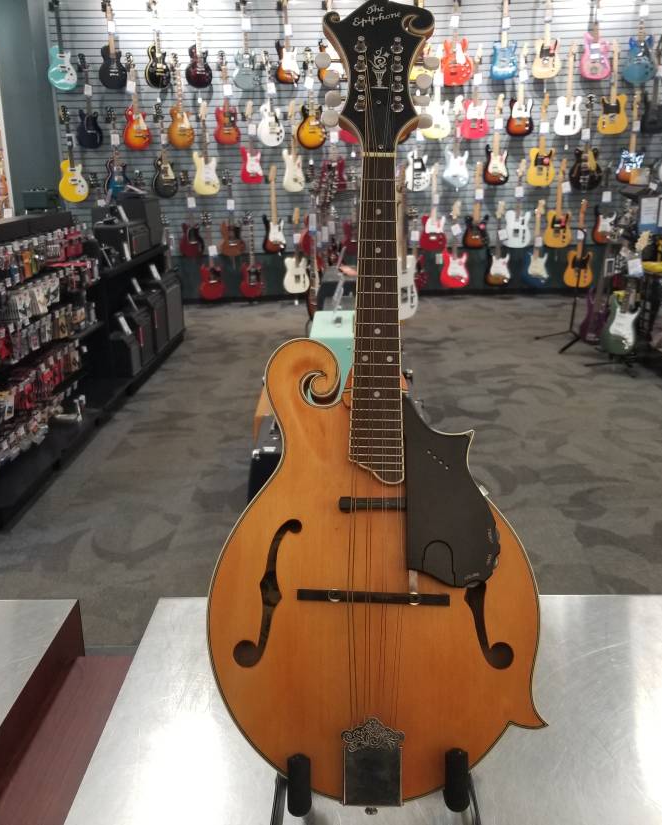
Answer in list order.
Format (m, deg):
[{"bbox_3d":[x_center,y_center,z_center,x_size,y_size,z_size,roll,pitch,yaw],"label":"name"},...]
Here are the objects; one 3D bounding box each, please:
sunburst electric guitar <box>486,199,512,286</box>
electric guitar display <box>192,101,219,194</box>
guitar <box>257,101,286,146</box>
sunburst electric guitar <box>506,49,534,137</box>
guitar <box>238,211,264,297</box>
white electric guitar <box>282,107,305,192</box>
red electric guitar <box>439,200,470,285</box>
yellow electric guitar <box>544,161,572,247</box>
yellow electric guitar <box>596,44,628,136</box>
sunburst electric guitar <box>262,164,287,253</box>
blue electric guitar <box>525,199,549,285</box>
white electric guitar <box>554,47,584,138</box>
[{"bbox_3d":[1.975,-1.960,9.644,0.310,0.975,0.070,0,16,4],"label":"sunburst electric guitar"},{"bbox_3d":[-1.399,-2.976,9.339,0.320,1.013,0.070,-2,16,-4],"label":"electric guitar display"},{"bbox_3d":[-0.672,-3.462,9.145,0.330,1.000,0.080,-6,17,-14],"label":"guitar"},{"bbox_3d":[2.098,-3.566,9.146,0.325,0.985,0.070,10,19,36],"label":"sunburst electric guitar"},{"bbox_3d":[-0.926,-1.837,9.689,0.325,0.988,0.070,-2,16,-3],"label":"guitar"},{"bbox_3d":[-0.411,-2.983,9.298,0.320,0.985,0.070,-14,20,-38],"label":"white electric guitar"},{"bbox_3d":[1.442,-1.956,9.611,0.325,0.985,0.070,0,15,5],"label":"red electric guitar"},{"bbox_3d":[2.645,-2.381,9.473,0.325,0.984,0.070,0,16,6],"label":"yellow electric guitar"},{"bbox_3d":[3.108,-3.547,9.090,0.325,0.948,0.070,1,16,7],"label":"yellow electric guitar"},{"bbox_3d":[-0.636,-2.348,9.560,0.310,0.979,0.070,-2,16,-2],"label":"sunburst electric guitar"},{"bbox_3d":[2.418,-1.973,9.609,0.310,0.976,0.070,0,16,5],"label":"blue electric guitar"},{"bbox_3d":[2.620,-3.562,9.115,0.325,0.985,0.070,11,20,39],"label":"white electric guitar"}]

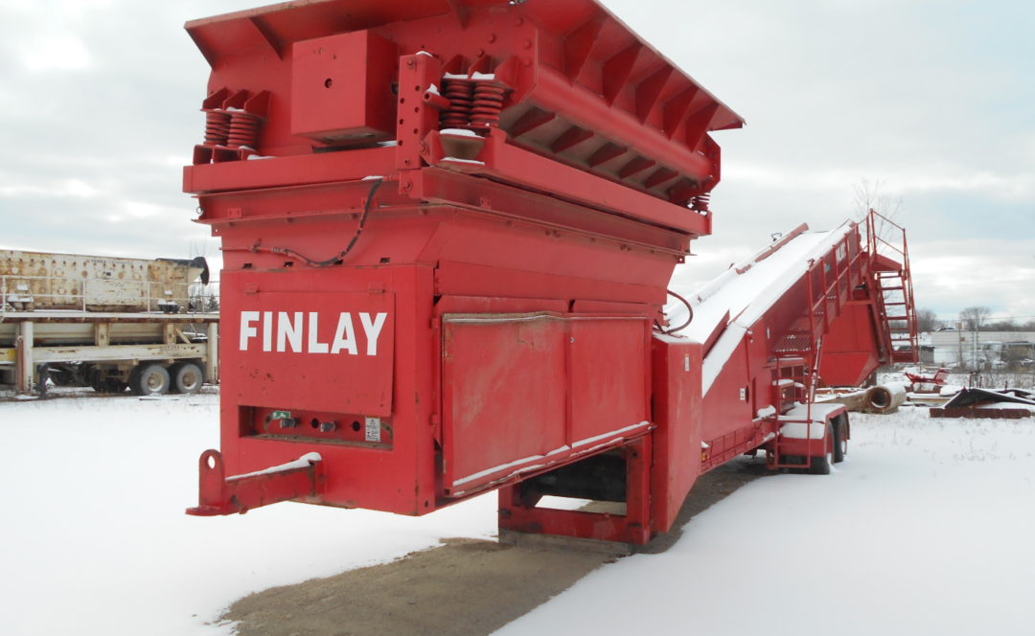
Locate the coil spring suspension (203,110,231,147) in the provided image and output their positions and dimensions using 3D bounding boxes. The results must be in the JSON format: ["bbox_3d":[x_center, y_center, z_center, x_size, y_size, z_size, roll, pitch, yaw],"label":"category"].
[{"bbox_3d":[-2.105,-1.325,5.875,0.178,0.280,0.178,1,0,27],"label":"coil spring suspension"}]

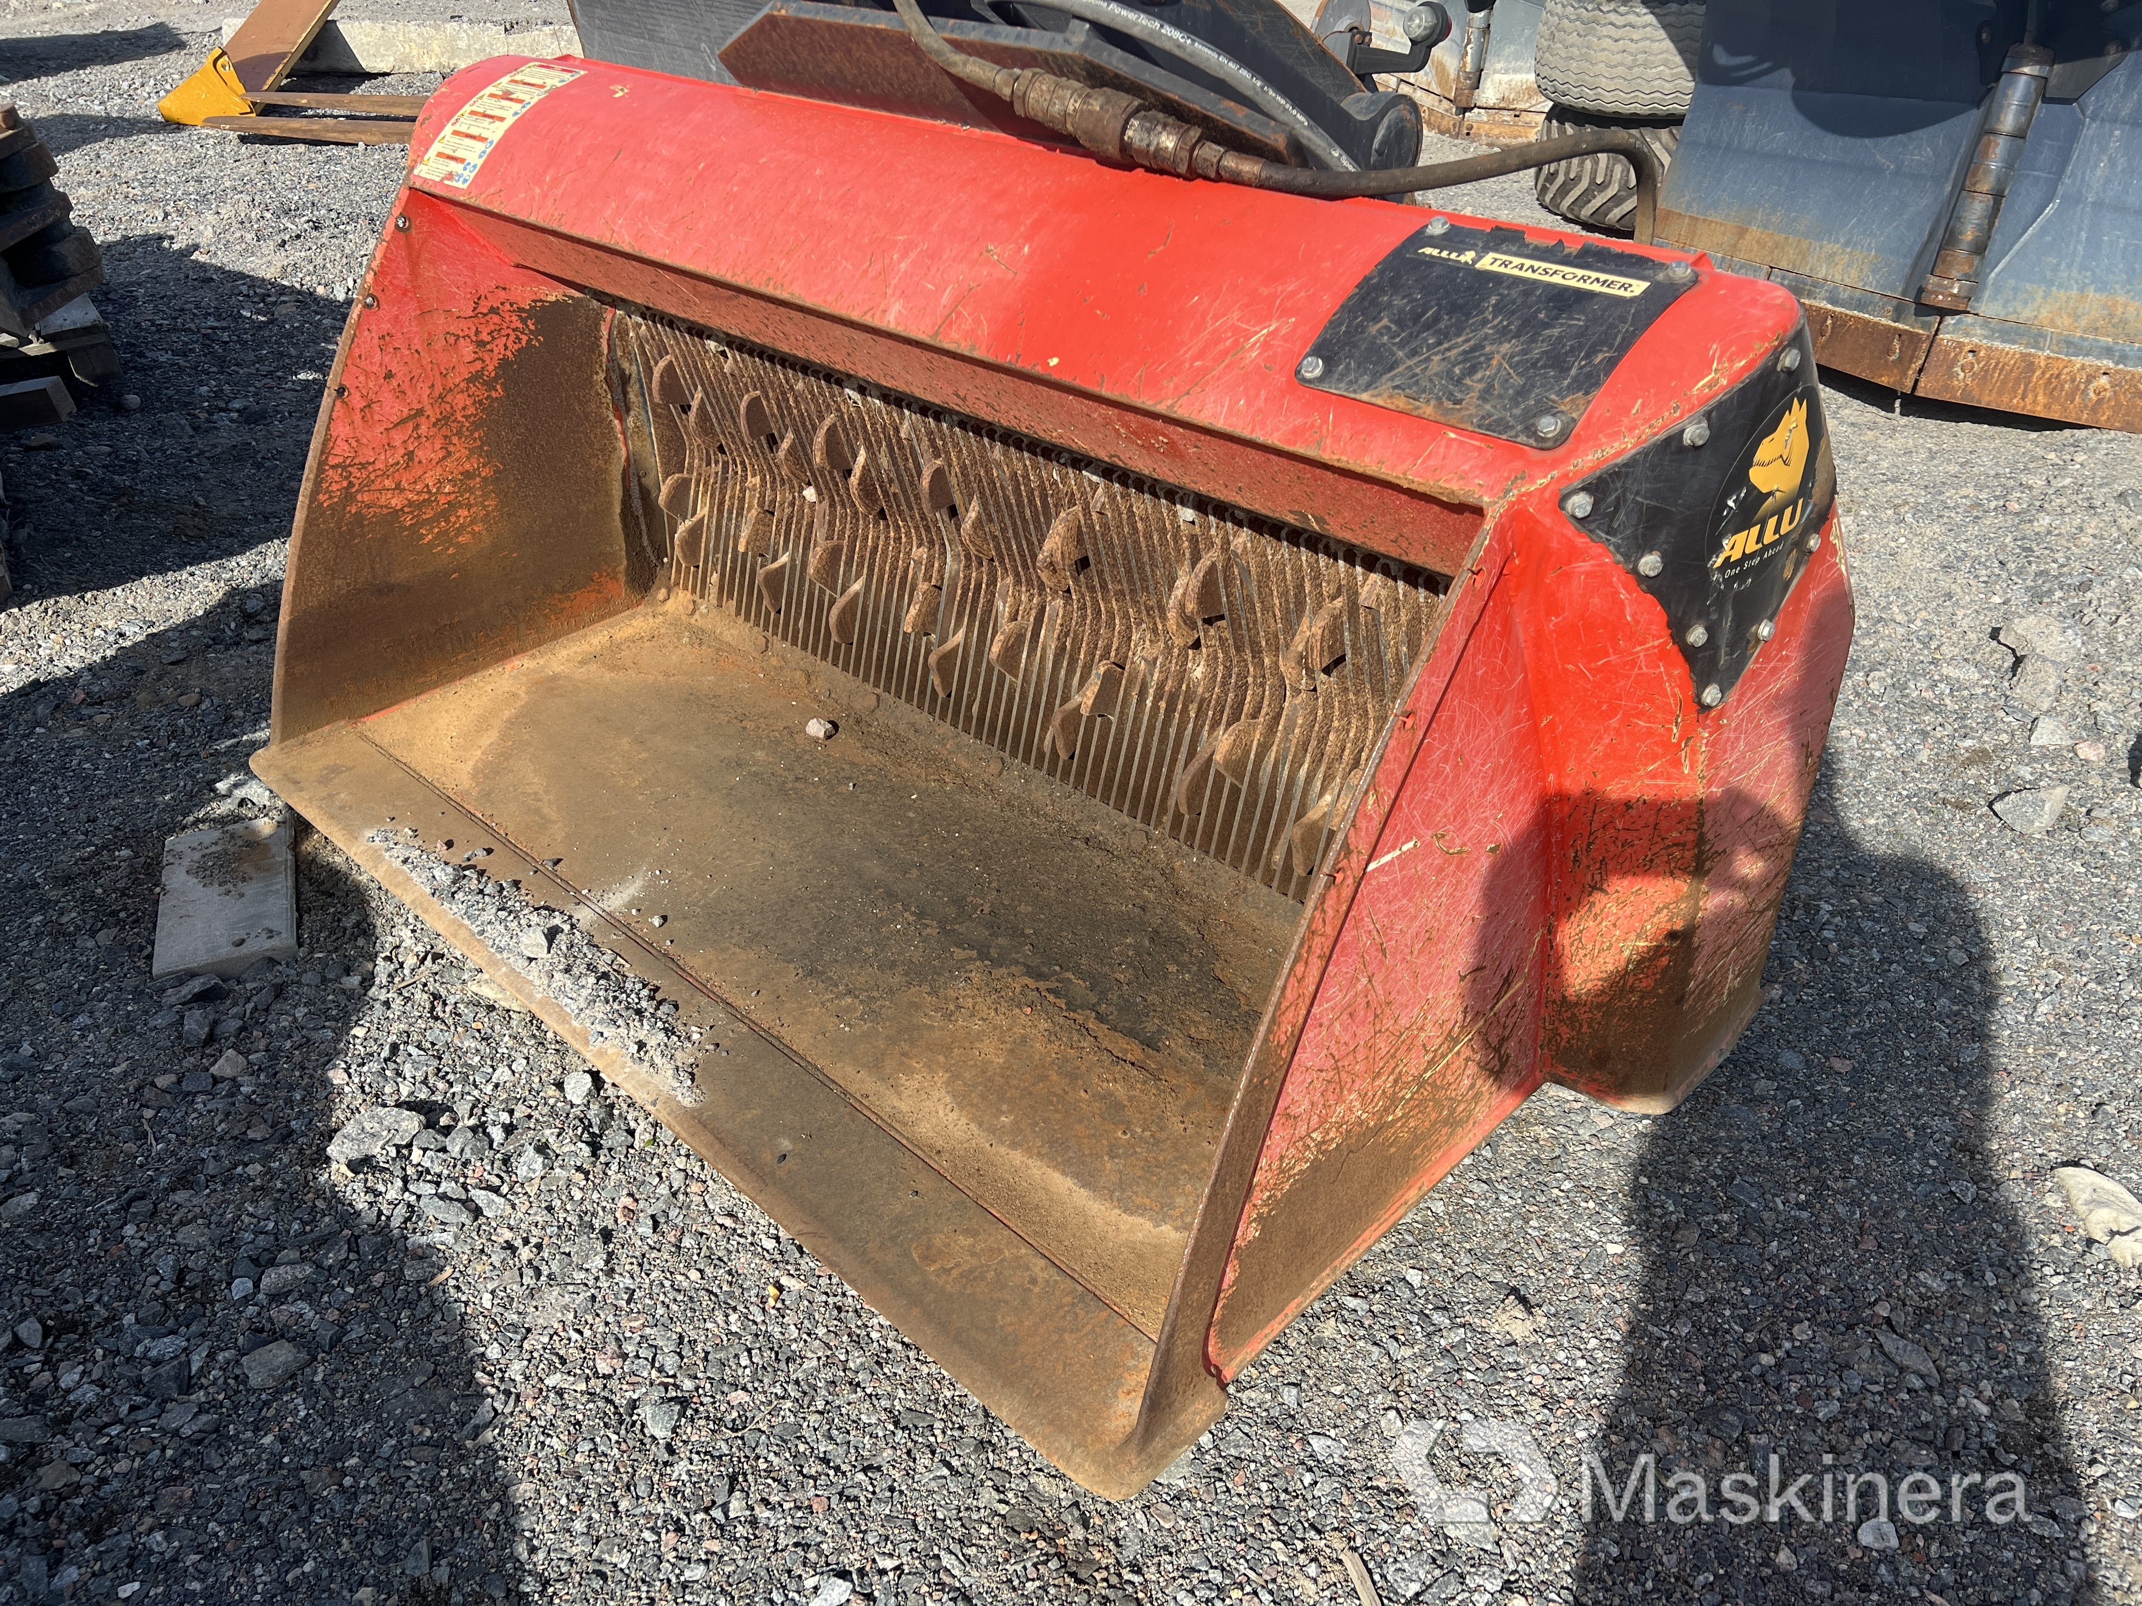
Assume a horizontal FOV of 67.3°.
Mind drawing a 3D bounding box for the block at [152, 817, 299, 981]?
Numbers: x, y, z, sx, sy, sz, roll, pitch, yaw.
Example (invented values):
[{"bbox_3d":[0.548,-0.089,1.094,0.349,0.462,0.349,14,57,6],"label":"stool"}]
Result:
[{"bbox_3d":[-1.289,0.154,2.467,0.178,0.055,0.355,-15,36,-17],"label":"block"}]

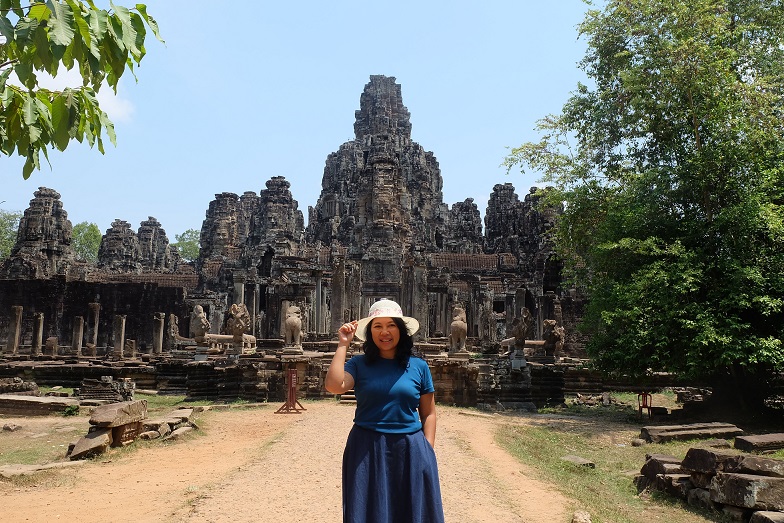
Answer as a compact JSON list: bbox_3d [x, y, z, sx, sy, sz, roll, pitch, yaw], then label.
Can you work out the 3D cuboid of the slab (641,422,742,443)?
[{"bbox_3d":[6.474,3.703,15.533,2.421,0.287,0.470,3,-10,-19],"label":"slab"}]

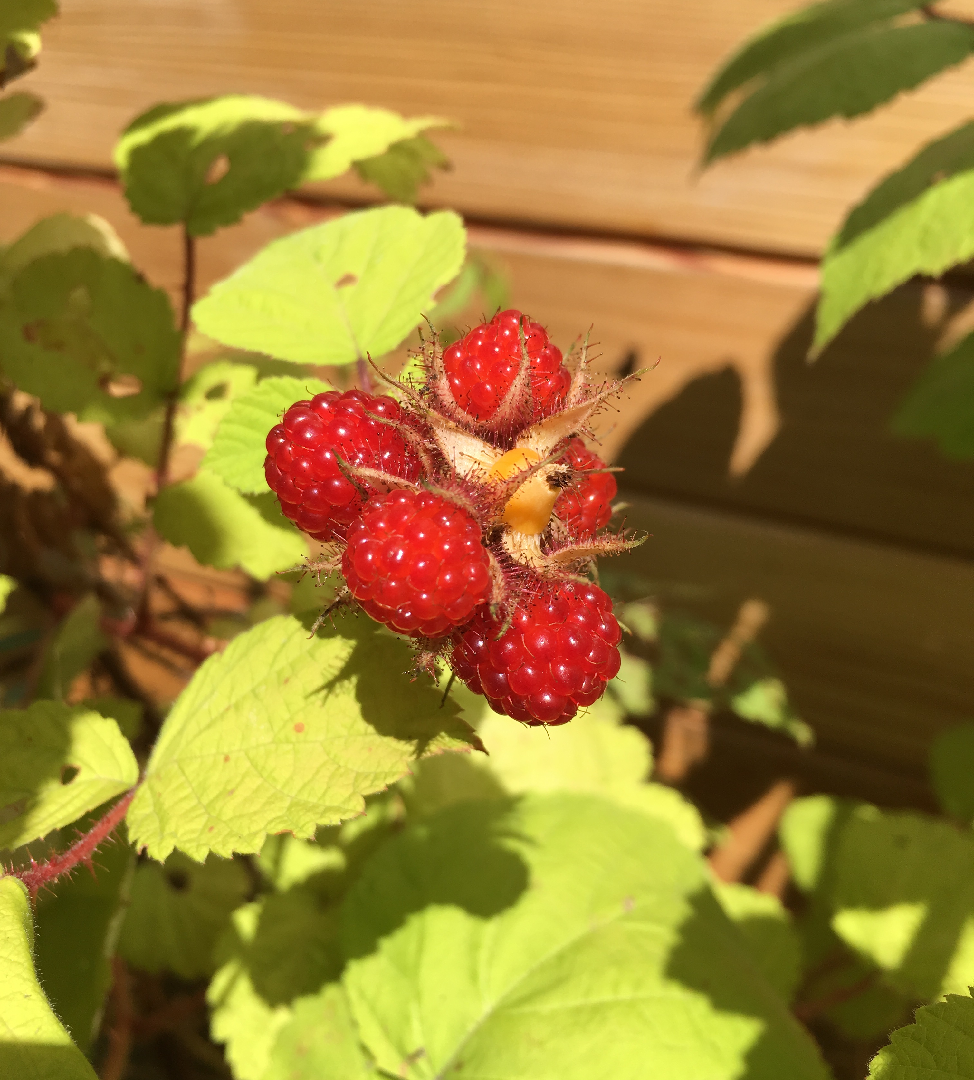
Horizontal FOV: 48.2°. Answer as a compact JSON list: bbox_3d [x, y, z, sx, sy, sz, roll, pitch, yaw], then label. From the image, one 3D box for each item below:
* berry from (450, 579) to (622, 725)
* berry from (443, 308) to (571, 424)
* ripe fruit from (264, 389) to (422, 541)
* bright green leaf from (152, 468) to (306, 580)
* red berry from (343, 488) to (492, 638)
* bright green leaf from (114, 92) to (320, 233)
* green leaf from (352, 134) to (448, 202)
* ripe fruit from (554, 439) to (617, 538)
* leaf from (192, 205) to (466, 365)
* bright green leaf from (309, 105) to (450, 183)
[{"bbox_3d":[0.005,0.013,0.122,0.017,0.017,0.015,-25,59,0],"label":"berry"},{"bbox_3d":[0.003,-0.020,0.129,0.015,0.015,0.015,3,13,0],"label":"berry"},{"bbox_3d":[-0.016,-0.009,0.126,0.017,0.017,0.017,7,0,-22],"label":"ripe fruit"},{"bbox_3d":[-0.044,-0.003,0.185,0.026,0.007,0.022,31,44,-12],"label":"bright green leaf"},{"bbox_3d":[-0.008,0.003,0.120,0.016,0.016,0.015,41,27,0],"label":"red berry"},{"bbox_3d":[-0.047,-0.065,0.190,0.034,0.008,0.032,5,55,-16],"label":"bright green leaf"},{"bbox_3d":[-0.016,-0.072,0.210,0.018,0.006,0.016,3,64,-6],"label":"green leaf"},{"bbox_3d":[0.010,-0.006,0.134,0.012,0.012,0.012,0,0,-24],"label":"ripe fruit"},{"bbox_3d":[-0.024,-0.039,0.168,0.040,0.007,0.036,-12,44,-5],"label":"leaf"},{"bbox_3d":[-0.021,-0.075,0.205,0.026,0.007,0.022,3,53,-7],"label":"bright green leaf"}]

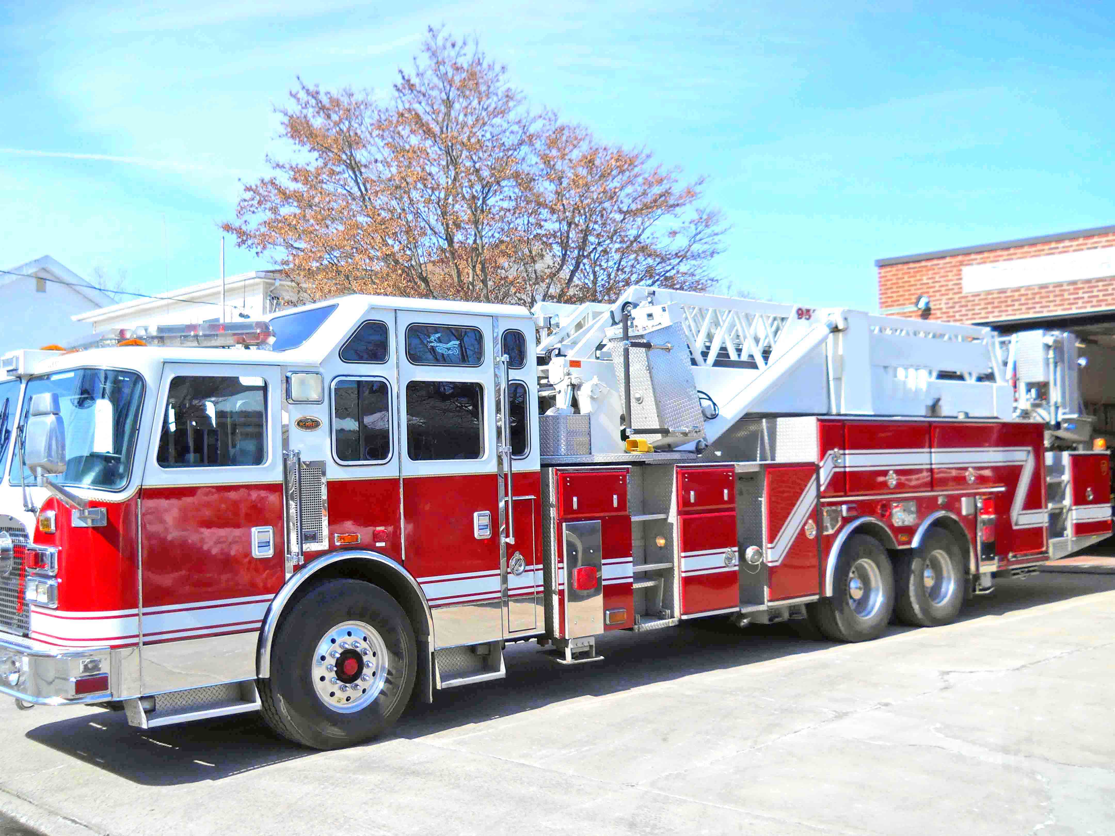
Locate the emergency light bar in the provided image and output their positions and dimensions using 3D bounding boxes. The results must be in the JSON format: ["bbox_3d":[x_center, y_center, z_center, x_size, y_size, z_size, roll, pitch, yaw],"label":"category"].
[{"bbox_3d":[-2.897,-0.484,8.456,0.900,0.190,2.150,0,-3,-41],"label":"emergency light bar"}]

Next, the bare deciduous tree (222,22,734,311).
[{"bbox_3d":[-1.605,-2.397,23.000,9.600,10.400,9.200,-2,-2,0],"label":"bare deciduous tree"}]

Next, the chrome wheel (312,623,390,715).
[{"bbox_3d":[-1.403,1.634,7.858,0.600,0.600,0.220,0,-2,-42],"label":"chrome wheel"}]

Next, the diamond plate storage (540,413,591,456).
[{"bbox_3d":[-0.062,0.147,9.736,0.550,0.320,0.450,0,-3,-41],"label":"diamond plate storage"}]

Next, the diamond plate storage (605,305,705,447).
[{"bbox_3d":[0.834,-0.350,10.474,0.620,1.170,0.500,-10,5,-42],"label":"diamond plate storage"}]

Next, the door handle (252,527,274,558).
[{"bbox_3d":[-1.808,0.767,7.348,0.150,0.192,0.055,0,-2,-42],"label":"door handle"}]

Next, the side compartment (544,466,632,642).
[{"bbox_3d":[0.139,1.036,9.449,0.830,1.305,0.520,0,-2,-42],"label":"side compartment"}]

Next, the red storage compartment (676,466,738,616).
[{"bbox_3d":[1.128,1.040,10.316,0.780,1.260,0.480,0,-2,-42],"label":"red storage compartment"}]

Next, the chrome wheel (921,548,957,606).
[{"bbox_3d":[4.072,1.733,12.928,0.600,0.600,0.220,0,-3,-41],"label":"chrome wheel"}]

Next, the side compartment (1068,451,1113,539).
[{"bbox_3d":[6.706,0.976,15.466,1.170,1.080,0.500,0,-3,-41],"label":"side compartment"}]

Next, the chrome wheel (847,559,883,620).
[{"bbox_3d":[2.961,1.689,11.811,0.600,0.600,0.230,0,-2,-42],"label":"chrome wheel"}]

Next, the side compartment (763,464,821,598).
[{"bbox_3d":[2.004,1.056,11.107,0.800,1.240,0.480,0,-2,-42],"label":"side compartment"}]

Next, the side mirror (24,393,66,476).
[{"bbox_3d":[-2.854,0.090,6.635,0.220,0.470,0.140,-3,-3,27],"label":"side mirror"}]

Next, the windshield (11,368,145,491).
[{"bbox_3d":[-3.037,0.078,7.500,1.182,0.770,0.254,-3,-3,39],"label":"windshield"}]

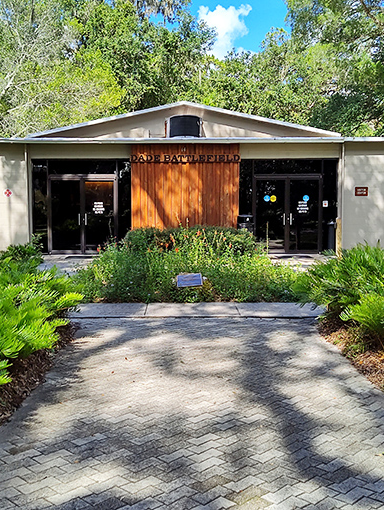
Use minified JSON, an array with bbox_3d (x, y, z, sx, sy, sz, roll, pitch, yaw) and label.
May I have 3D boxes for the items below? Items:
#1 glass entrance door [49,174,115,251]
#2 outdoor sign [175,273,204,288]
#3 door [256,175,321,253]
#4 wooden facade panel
[{"bbox_3d":[-3.010,-1.116,14.620,1.900,2.140,0.100,0,2,0],"label":"glass entrance door"},{"bbox_3d":[-0.028,0.424,8.750,0.420,0.240,0.040,-5,-39,0],"label":"outdoor sign"},{"bbox_3d":[2.665,-1.119,14.650,1.900,2.140,0.100,0,2,0],"label":"door"},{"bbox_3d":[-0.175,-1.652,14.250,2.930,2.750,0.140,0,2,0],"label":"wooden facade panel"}]

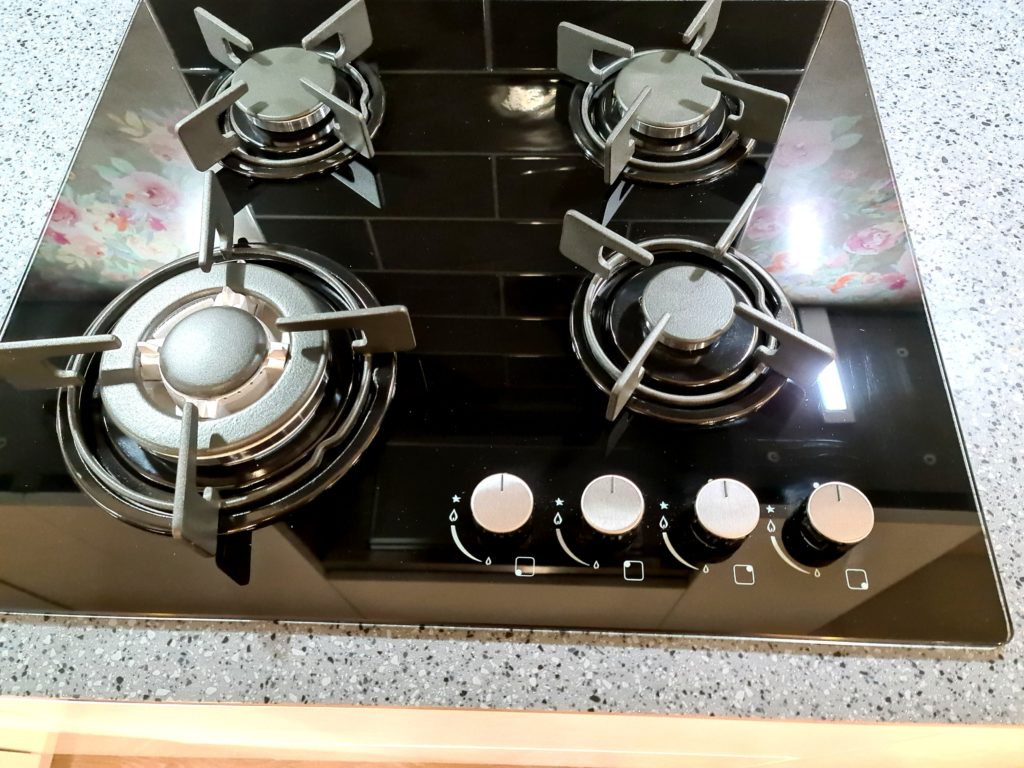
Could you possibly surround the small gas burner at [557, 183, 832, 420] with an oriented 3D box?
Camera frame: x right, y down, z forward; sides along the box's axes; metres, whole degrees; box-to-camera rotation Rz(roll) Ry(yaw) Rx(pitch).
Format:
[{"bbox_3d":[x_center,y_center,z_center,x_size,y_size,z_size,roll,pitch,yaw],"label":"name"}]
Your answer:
[{"bbox_3d":[0.105,-0.048,0.442,0.143,0.049,0.143,1,63,3],"label":"small gas burner"}]

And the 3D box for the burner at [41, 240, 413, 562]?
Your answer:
[{"bbox_3d":[-0.173,-0.015,0.433,0.220,0.051,0.220,1,63,3],"label":"burner"}]

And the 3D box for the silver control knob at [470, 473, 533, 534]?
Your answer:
[{"bbox_3d":[-0.004,0.068,0.399,0.033,0.024,0.033,1,63,3],"label":"silver control knob"}]

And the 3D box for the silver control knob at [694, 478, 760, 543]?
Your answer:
[{"bbox_3d":[0.112,0.071,0.393,0.033,0.024,0.033,1,63,3],"label":"silver control knob"}]

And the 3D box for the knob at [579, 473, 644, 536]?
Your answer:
[{"bbox_3d":[0.053,0.069,0.396,0.033,0.024,0.033,1,63,3],"label":"knob"}]

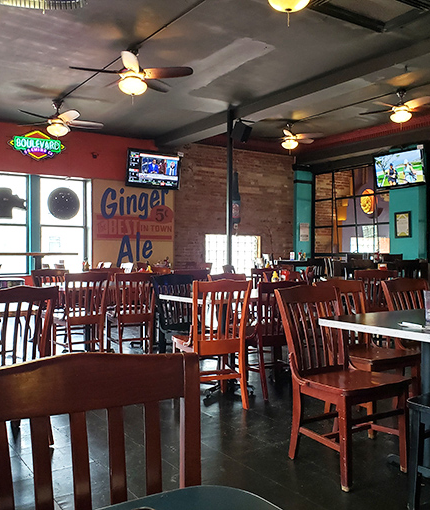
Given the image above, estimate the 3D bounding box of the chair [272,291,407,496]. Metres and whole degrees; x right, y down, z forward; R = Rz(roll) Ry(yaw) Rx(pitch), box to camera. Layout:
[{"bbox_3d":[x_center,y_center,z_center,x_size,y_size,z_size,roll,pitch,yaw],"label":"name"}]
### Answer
[{"bbox_3d":[0.630,0.615,2.638,0.440,0.900,0.550,0,0,-30],"label":"chair"}]

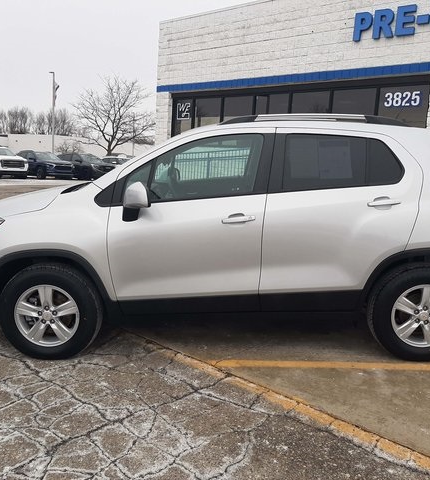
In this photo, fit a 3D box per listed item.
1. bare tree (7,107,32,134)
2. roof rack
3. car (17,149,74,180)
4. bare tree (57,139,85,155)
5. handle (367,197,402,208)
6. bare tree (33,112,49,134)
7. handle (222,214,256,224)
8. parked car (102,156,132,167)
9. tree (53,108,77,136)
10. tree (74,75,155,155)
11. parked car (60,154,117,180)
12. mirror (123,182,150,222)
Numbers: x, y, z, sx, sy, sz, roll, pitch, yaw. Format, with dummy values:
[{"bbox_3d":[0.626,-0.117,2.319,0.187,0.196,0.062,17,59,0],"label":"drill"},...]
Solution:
[{"bbox_3d":[-34.600,-18.300,85.000,4.500,11.000,4.500,3,8,0],"label":"bare tree"},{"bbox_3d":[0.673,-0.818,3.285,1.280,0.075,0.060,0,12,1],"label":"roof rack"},{"bbox_3d":[-9.930,-4.350,28.000,4.480,1.610,1.810,10,11,43],"label":"car"},{"bbox_3d":[-13.554,-7.658,44.779,2.621,3.164,2.621,3,8,0],"label":"bare tree"},{"bbox_3d":[1.080,-0.238,3.064,0.215,0.060,0.050,0,12,1],"label":"handle"},{"bbox_3d":[-32.224,-18.402,89.281,2.996,10.287,2.996,3,8,0],"label":"bare tree"},{"bbox_3d":[0.153,-0.133,3.095,0.215,0.060,0.050,0,12,1],"label":"handle"},{"bbox_3d":[-6.450,-4.700,31.900,4.500,1.600,1.840,10,11,40],"label":"parked car"},{"bbox_3d":[-27.747,-18.651,89.216,4.493,11.203,4.493,3,8,0],"label":"tree"},{"bbox_3d":[-8.241,-9.259,39.419,6.907,8.314,6.907,3,8,0],"label":"tree"},{"bbox_3d":[-8.300,-4.700,30.700,4.550,1.620,1.830,9,11,40],"label":"parked car"},{"bbox_3d":[-0.498,-0.238,3.049,0.140,0.240,0.190,0,12,1],"label":"mirror"}]

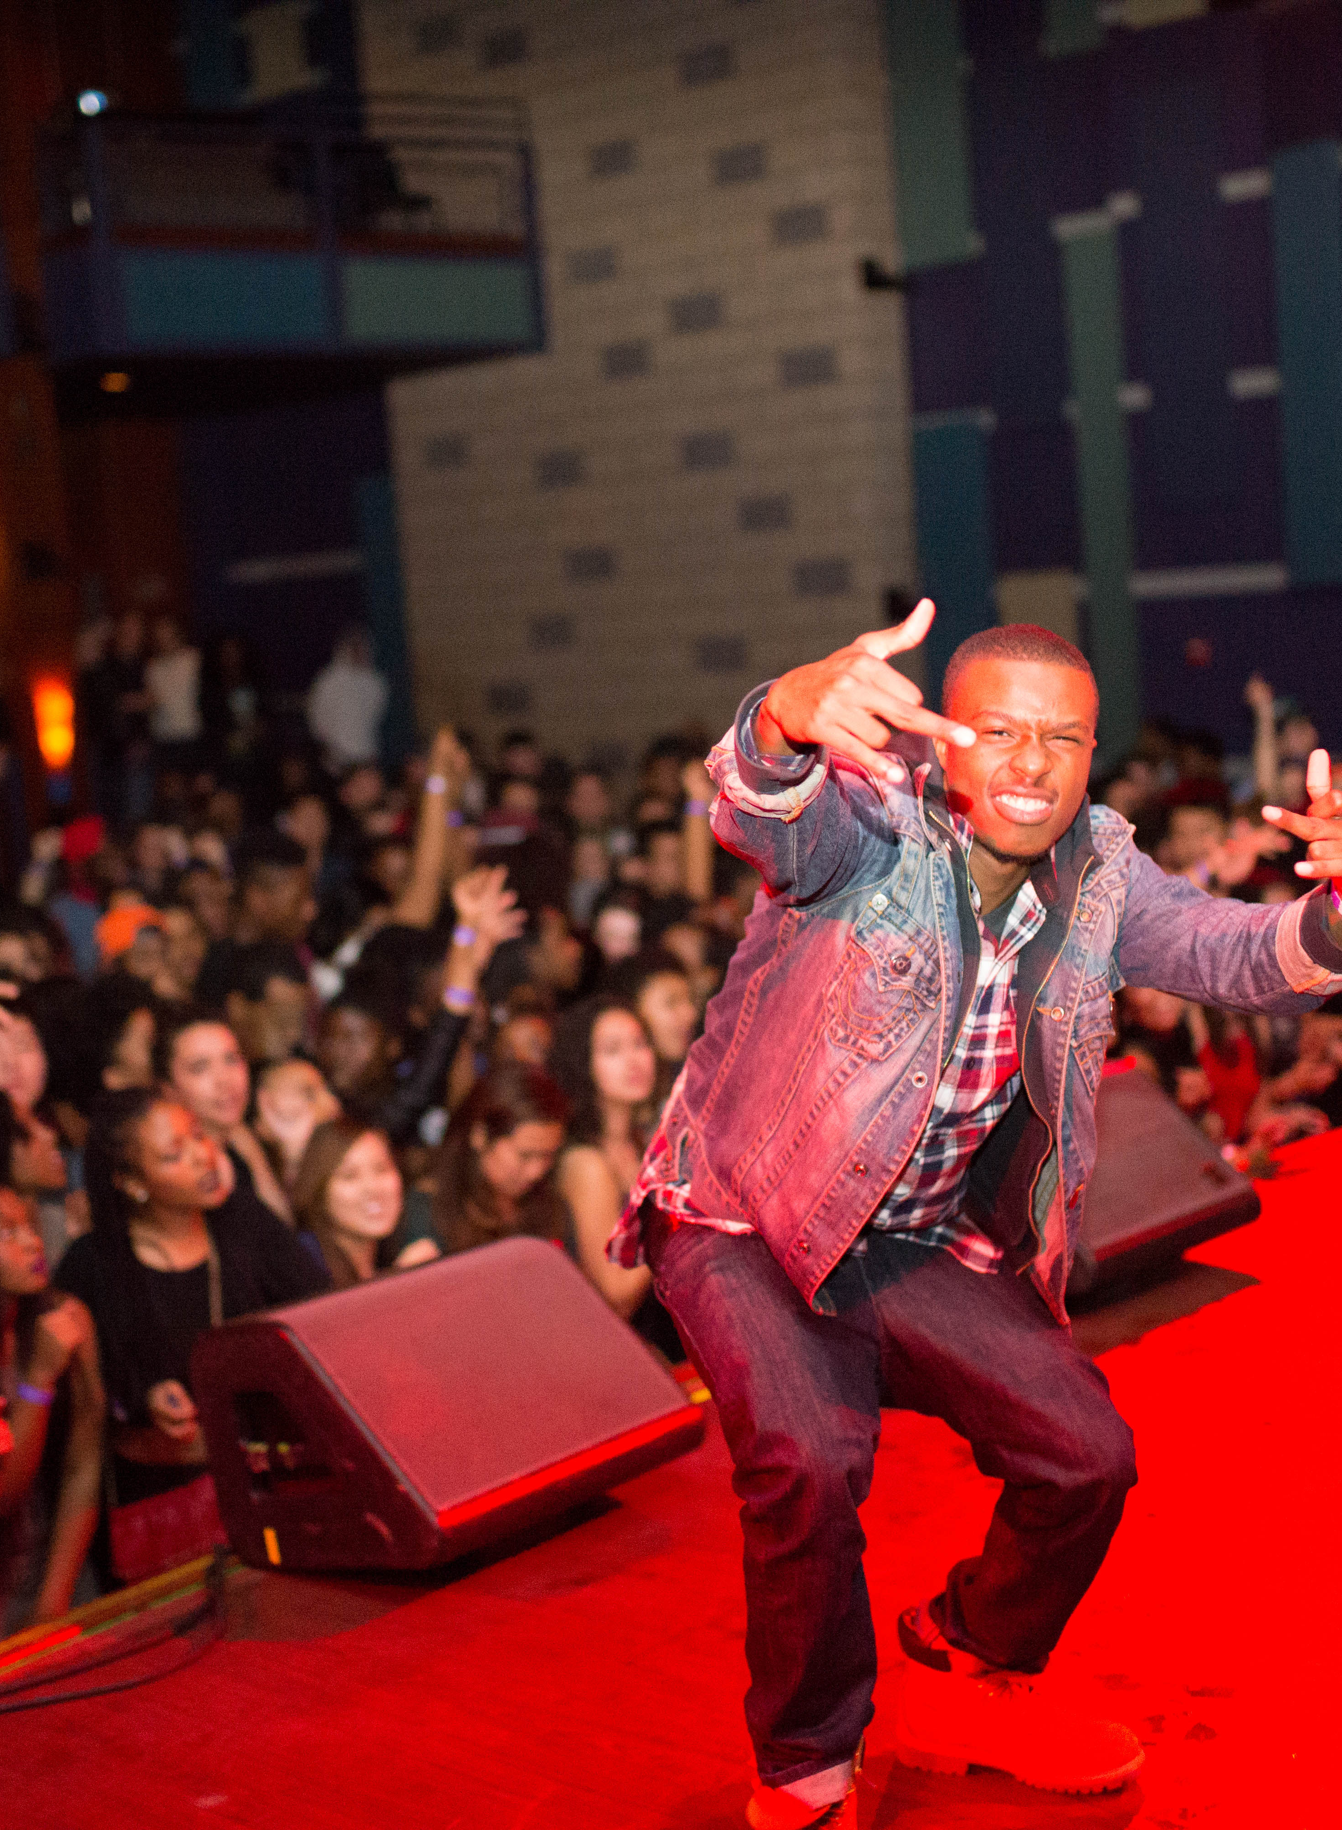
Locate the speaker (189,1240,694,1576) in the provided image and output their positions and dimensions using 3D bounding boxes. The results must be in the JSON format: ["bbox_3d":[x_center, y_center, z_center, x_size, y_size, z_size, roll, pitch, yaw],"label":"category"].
[{"bbox_3d":[-0.316,0.725,4.090,0.430,0.350,0.645,1,8,37],"label":"speaker"}]

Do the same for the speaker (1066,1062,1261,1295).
[{"bbox_3d":[0.826,0.503,5.317,0.430,0.350,0.645,1,8,41],"label":"speaker"}]

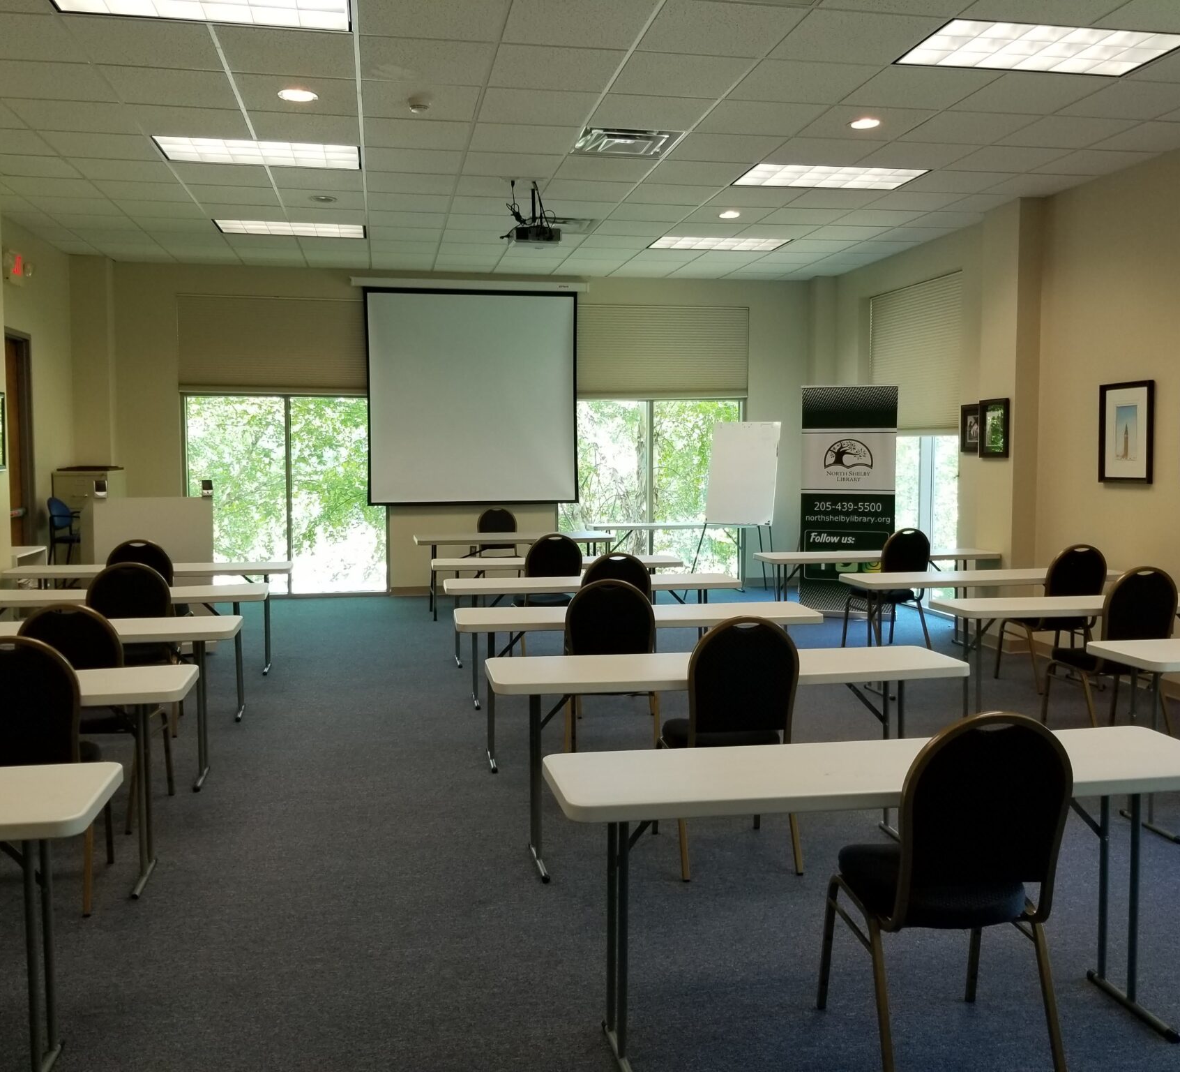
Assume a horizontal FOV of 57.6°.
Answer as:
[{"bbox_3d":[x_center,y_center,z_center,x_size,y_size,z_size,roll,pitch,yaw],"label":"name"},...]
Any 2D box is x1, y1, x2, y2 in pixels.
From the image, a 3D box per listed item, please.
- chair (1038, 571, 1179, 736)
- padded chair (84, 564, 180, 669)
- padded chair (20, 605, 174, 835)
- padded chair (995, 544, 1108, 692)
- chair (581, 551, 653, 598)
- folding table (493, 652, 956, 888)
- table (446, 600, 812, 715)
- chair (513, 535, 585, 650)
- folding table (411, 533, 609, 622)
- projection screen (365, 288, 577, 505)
[{"bbox_3d":[2.800,0.609,5.788,0.450,0.950,0.540,-1,5,-7],"label":"chair"},{"bbox_3d":[-2.546,0.609,6.043,0.455,0.950,0.560,-1,5,-15],"label":"padded chair"},{"bbox_3d":[-2.109,0.727,4.580,0.450,0.950,0.540,0,5,-2],"label":"padded chair"},{"bbox_3d":[3.029,0.504,7.069,0.455,0.950,0.560,-1,5,-13],"label":"padded chair"},{"bbox_3d":[0.117,0.558,6.476,0.460,0.960,0.560,-1,5,-9],"label":"chair"},{"bbox_3d":[0.527,0.858,4.218,1.830,0.737,0.457,-1,5,-8],"label":"folding table"},{"bbox_3d":[0.240,0.754,5.474,1.830,0.737,0.460,-1,5,-9],"label":"table"},{"bbox_3d":[-0.308,0.452,7.725,0.455,0.950,0.560,-2,5,-16],"label":"chair"},{"bbox_3d":[-0.705,0.364,10.083,1.830,0.737,0.740,-1,5,-10],"label":"folding table"},{"bbox_3d":[-1.183,-1.396,10.916,2.140,2.140,0.040,-1,5,-11],"label":"projection screen"}]

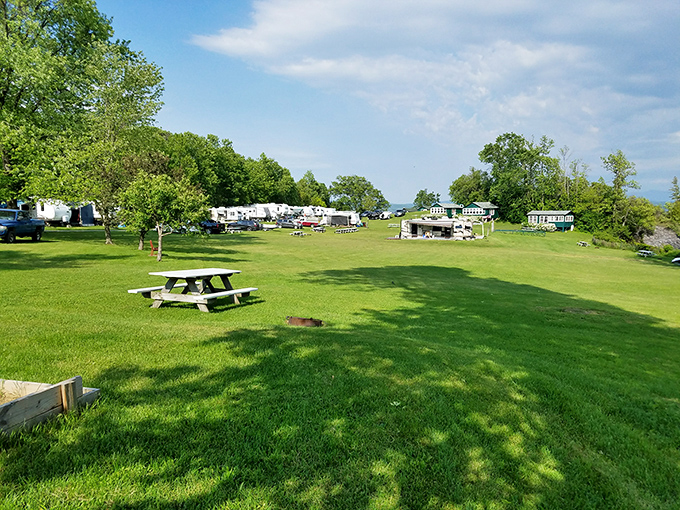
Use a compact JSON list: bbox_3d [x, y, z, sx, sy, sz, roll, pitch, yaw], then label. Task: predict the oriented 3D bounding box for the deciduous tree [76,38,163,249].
[{"bbox_3d":[-13.662,-6.877,31.500,5.600,12.400,5.600,0,6,0],"label":"deciduous tree"}]

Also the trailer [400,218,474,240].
[{"bbox_3d":[14.319,-3.745,75.000,10.100,3.100,2.800,1,6,6],"label":"trailer"}]

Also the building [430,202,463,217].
[{"bbox_3d":[22.944,-9.583,109.000,5.600,3.300,4.500,-5,8,-42],"label":"building"}]

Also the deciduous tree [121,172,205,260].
[{"bbox_3d":[-8.053,-1.757,23.300,4.000,4.000,3.900,0,6,0],"label":"deciduous tree"}]

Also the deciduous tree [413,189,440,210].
[{"bbox_3d":[25.406,-16.154,150.000,7.800,6.800,7.200,0,6,0],"label":"deciduous tree"}]

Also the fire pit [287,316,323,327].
[{"bbox_3d":[-0.612,1.198,9.200,0.640,0.170,0.640,4,3,0],"label":"fire pit"}]

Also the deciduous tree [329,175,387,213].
[{"bbox_3d":[4.818,-15.626,133.000,15.000,10.400,13.500,0,6,0],"label":"deciduous tree"}]

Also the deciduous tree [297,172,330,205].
[{"bbox_3d":[-6.893,-15.414,128.000,7.800,11.300,7.800,0,6,0],"label":"deciduous tree"}]

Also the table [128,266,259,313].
[{"bbox_3d":[-2.810,0.690,10.170,1.540,0.710,2.150,4,3,16],"label":"table"}]

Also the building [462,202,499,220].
[{"bbox_3d":[28.887,-8.985,105.000,5.200,3.600,5.200,-5,8,-42],"label":"building"}]

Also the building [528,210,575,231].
[{"bbox_3d":[39.569,-6.448,96.000,7.200,3.800,4.400,5,8,43],"label":"building"}]

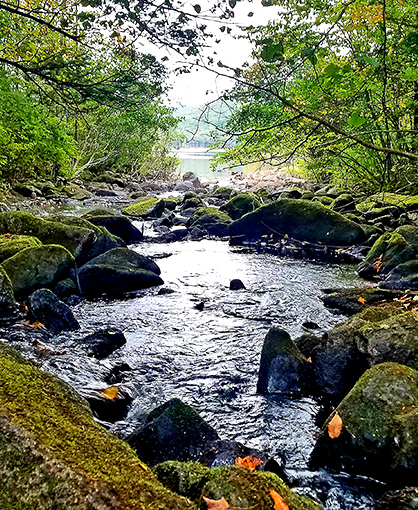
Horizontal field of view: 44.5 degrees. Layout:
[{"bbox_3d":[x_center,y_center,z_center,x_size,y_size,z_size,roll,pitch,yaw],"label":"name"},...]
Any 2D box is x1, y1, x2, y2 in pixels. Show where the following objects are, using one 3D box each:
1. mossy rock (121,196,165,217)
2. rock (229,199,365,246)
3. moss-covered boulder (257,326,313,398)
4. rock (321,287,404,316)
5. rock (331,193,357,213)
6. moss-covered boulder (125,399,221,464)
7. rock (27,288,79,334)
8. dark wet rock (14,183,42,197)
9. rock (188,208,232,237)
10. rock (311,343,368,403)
[{"bbox_3d":[-1.191,-0.859,9.313,0.786,0.364,0.590,0,12,0],"label":"mossy rock"},{"bbox_3d":[1.097,-0.412,6.404,1.667,0.560,1.034,2,12,10],"label":"rock"},{"bbox_3d":[0.408,0.574,2.729,0.292,0.365,0.292,2,12,9],"label":"moss-covered boulder"},{"bbox_3d":[1.271,0.379,4.261,0.670,0.163,0.503,0,12,0],"label":"rock"},{"bbox_3d":[2.412,-0.920,9.203,0.451,0.369,0.406,0,12,0],"label":"rock"},{"bbox_3d":[-0.157,0.759,2.155,0.415,0.250,0.311,-1,12,-4],"label":"moss-covered boulder"},{"bbox_3d":[-1.133,0.410,3.762,0.355,0.308,0.284,-4,13,-20],"label":"rock"},{"bbox_3d":[-3.934,-1.400,11.080,0.631,0.336,0.505,0,12,0],"label":"dark wet rock"},{"bbox_3d":[0.015,-0.482,7.543,0.662,0.456,0.529,0,12,0],"label":"rock"},{"bbox_3d":[0.722,0.629,2.762,0.340,0.292,0.306,0,12,0],"label":"rock"}]

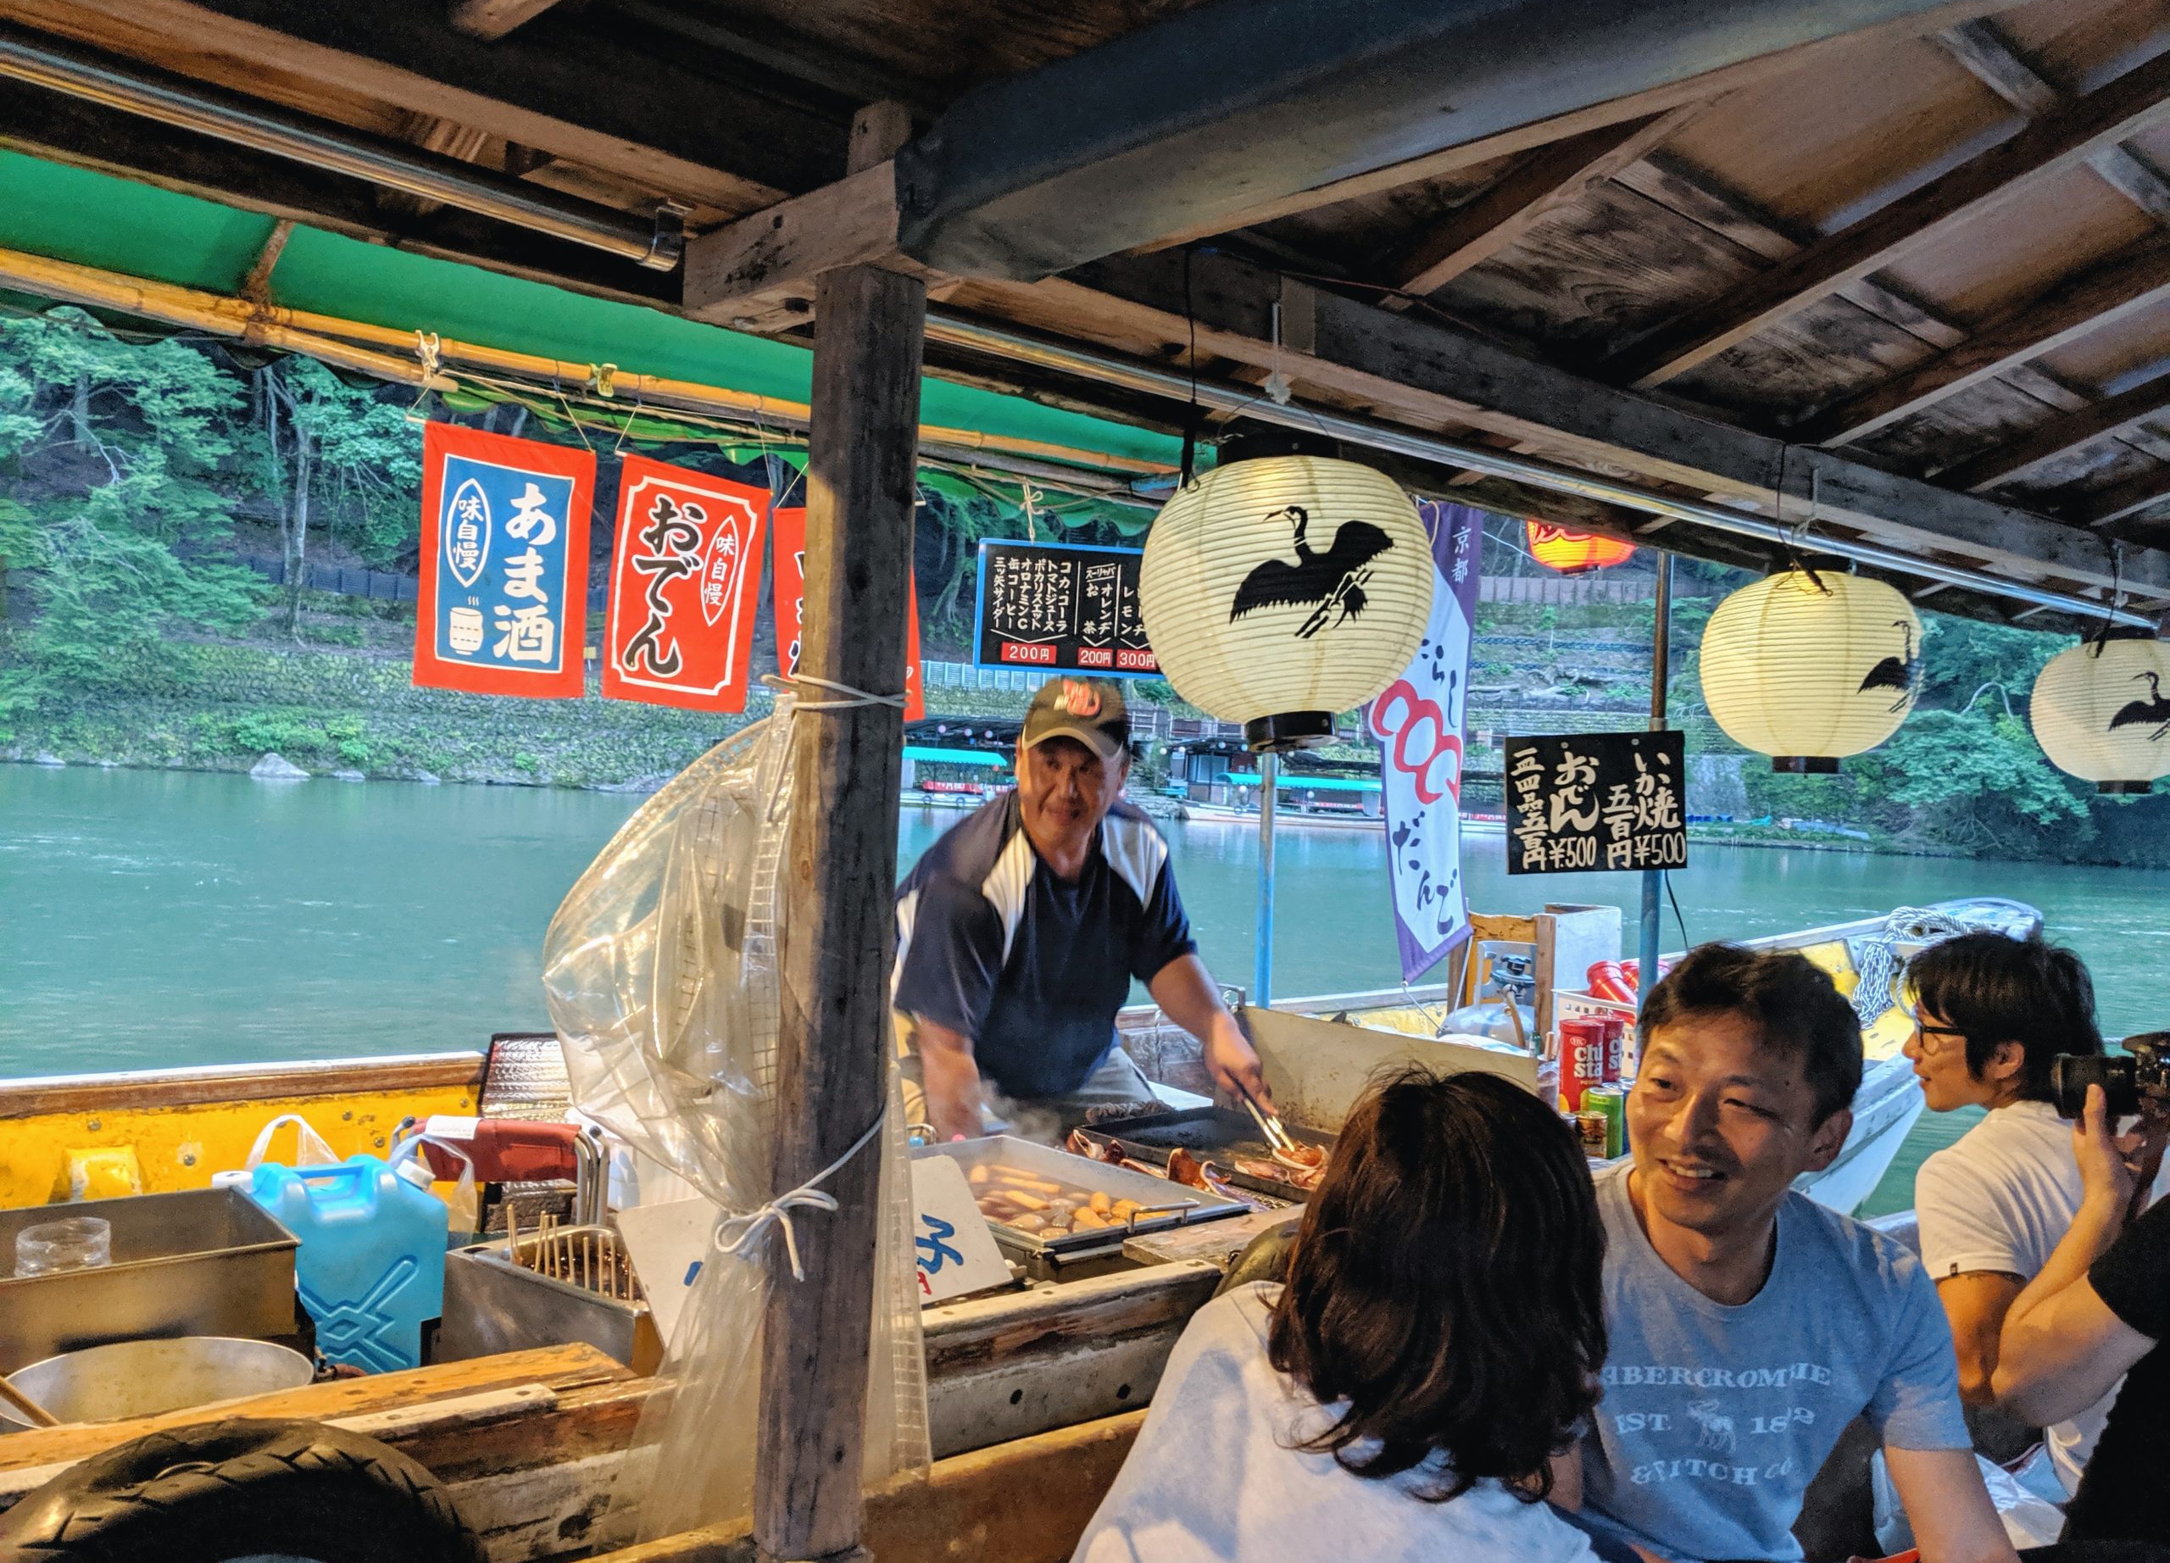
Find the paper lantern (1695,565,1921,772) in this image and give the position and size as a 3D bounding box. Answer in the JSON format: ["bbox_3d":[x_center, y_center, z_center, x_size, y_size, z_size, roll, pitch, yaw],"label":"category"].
[{"bbox_3d":[1.260,-0.202,2.950,0.355,0.370,0.355,3,0,-27],"label":"paper lantern"}]

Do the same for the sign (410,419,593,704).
[{"bbox_3d":[-1.230,-0.460,3.600,0.375,0.560,0.030,3,0,-39],"label":"sign"}]

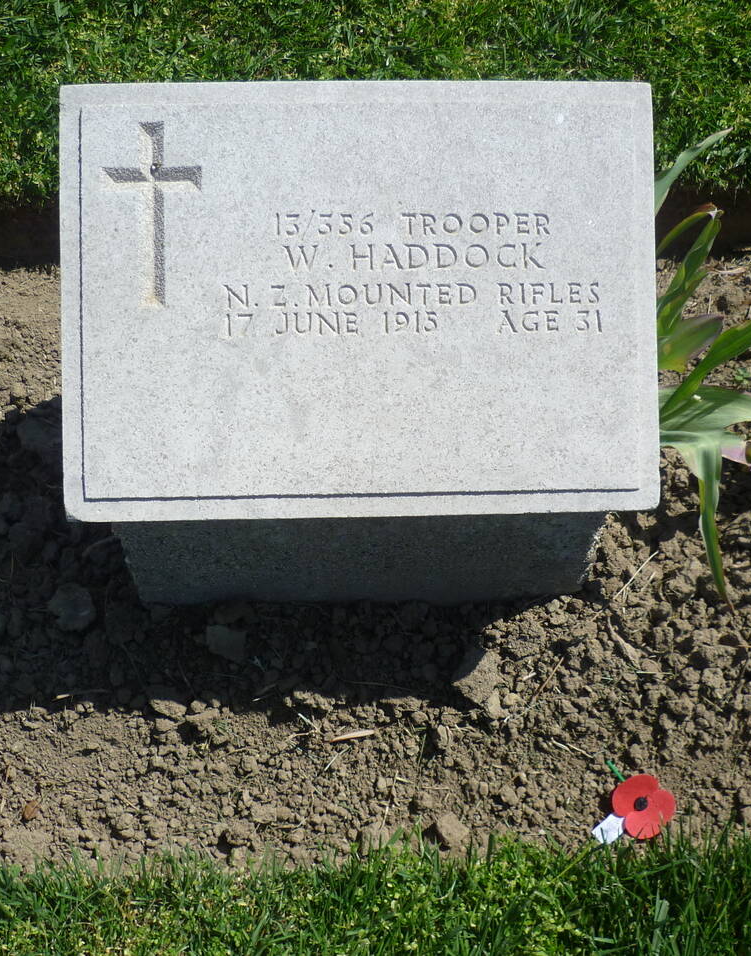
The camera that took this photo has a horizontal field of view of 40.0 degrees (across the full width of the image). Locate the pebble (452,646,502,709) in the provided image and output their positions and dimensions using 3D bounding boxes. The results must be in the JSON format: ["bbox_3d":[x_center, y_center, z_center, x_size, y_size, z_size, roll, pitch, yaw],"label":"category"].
[{"bbox_3d":[0.110,0.217,1.119,0.055,0.040,0.054,-1,54,-2],"label":"pebble"}]

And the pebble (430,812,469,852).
[{"bbox_3d":[0.075,0.354,1.029,0.036,0.026,0.034,-1,54,-2],"label":"pebble"}]

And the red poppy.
[{"bbox_3d":[0.272,0.333,1.046,0.066,0.022,0.062,-1,54,-2],"label":"red poppy"}]

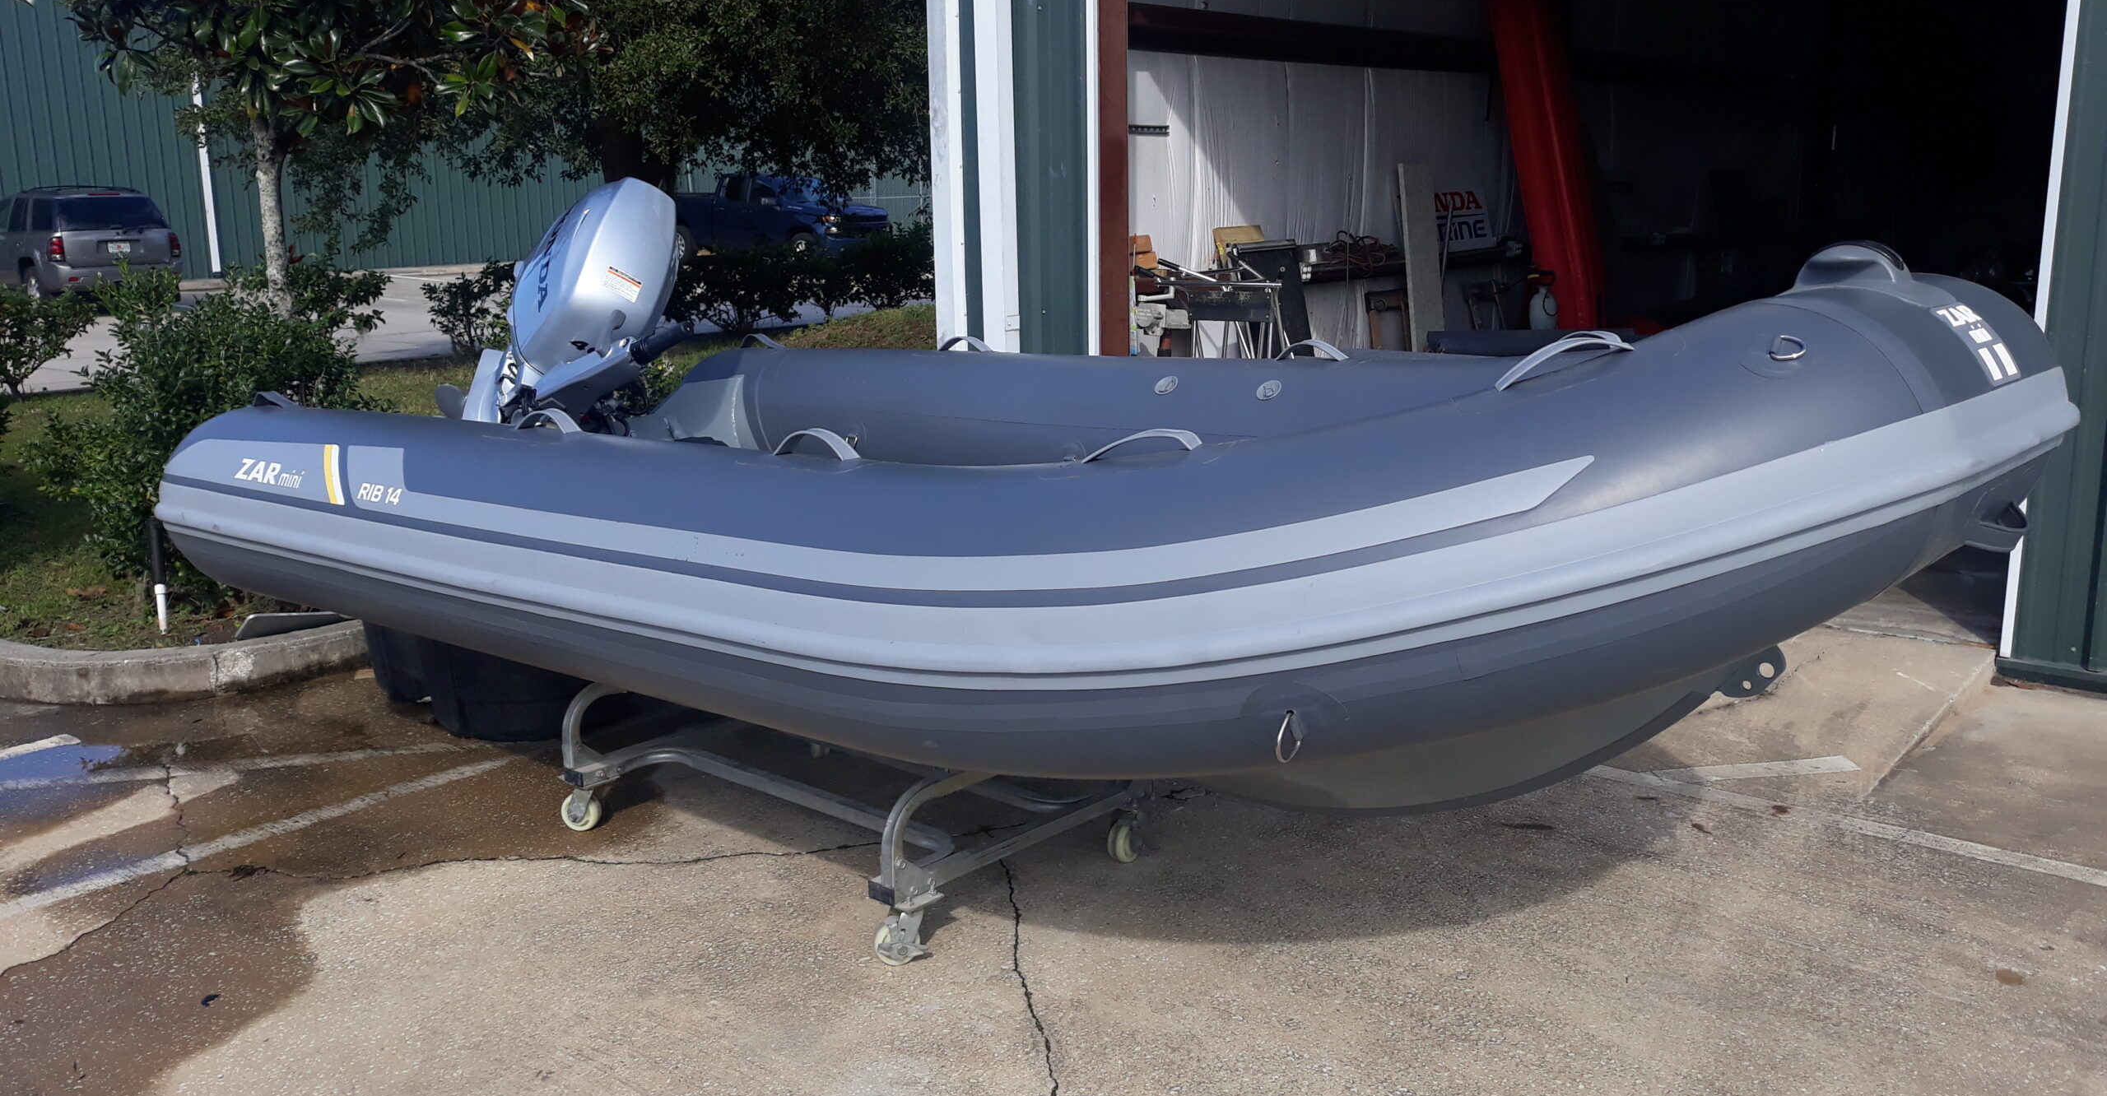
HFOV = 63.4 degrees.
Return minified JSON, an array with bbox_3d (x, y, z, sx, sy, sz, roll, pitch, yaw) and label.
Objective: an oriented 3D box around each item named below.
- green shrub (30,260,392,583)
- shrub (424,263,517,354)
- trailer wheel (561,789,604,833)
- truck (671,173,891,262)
[{"bbox_3d":[-3.258,-0.555,6.472,1.300,1.220,1.220,-7,13,-26],"label":"green shrub"},{"bbox_3d":[-5.290,-2.207,15.524,0.900,0.880,0.870,-5,12,-18],"label":"shrub"},{"bbox_3d":[-1.143,0.638,4.128,0.100,0.100,0.034,1,12,10],"label":"trailer wheel"},{"bbox_3d":[-5.998,-6.923,36.000,5.850,1.920,2.050,8,15,36],"label":"truck"}]

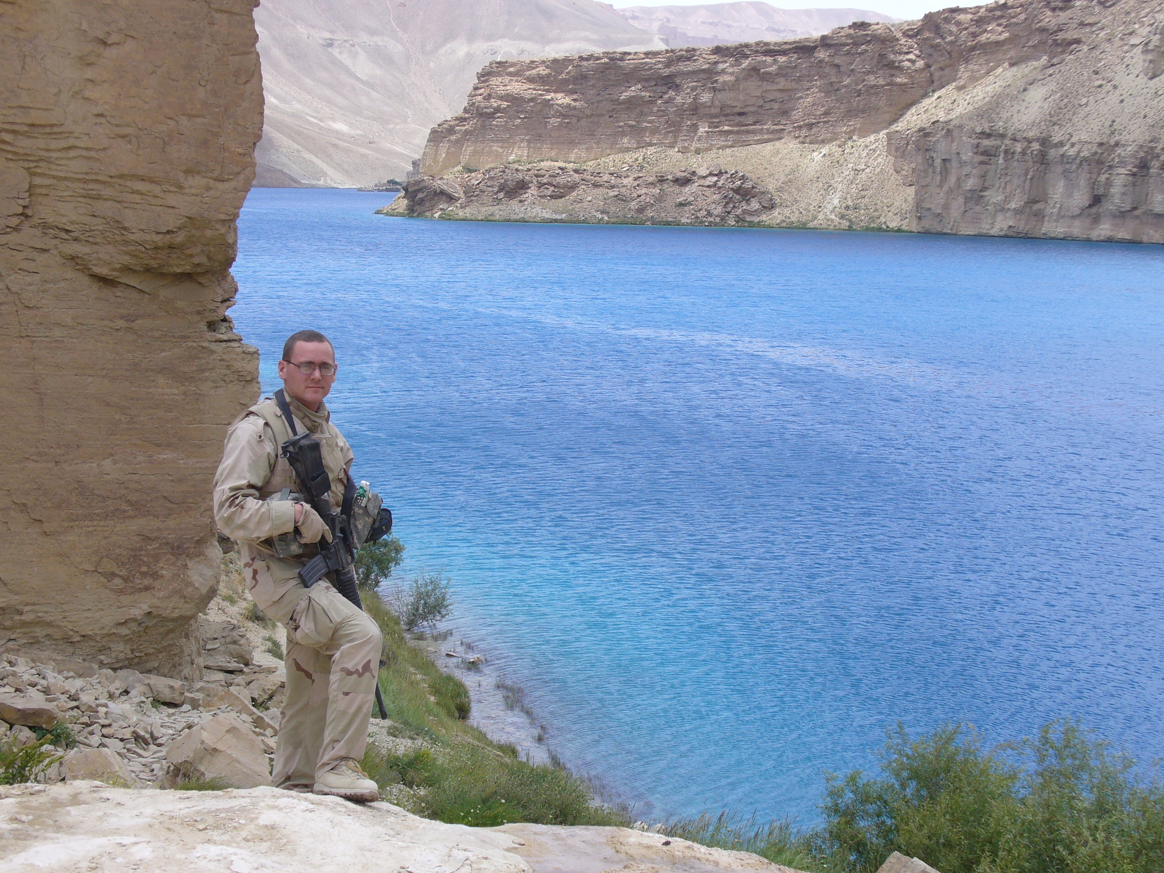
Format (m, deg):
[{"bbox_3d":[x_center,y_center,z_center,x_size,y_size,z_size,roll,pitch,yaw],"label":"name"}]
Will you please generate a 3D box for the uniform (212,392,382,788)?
[{"bbox_3d":[-0.937,0.505,6.650,0.580,1.300,0.520,-6,10,-42],"label":"uniform"}]

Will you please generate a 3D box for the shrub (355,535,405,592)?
[{"bbox_3d":[-2.389,1.467,23.500,0.680,0.660,0.650,0,7,0],"label":"shrub"}]

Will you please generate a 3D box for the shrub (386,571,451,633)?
[{"bbox_3d":[-1.770,1.800,22.000,0.690,0.660,0.650,0,7,0],"label":"shrub"}]

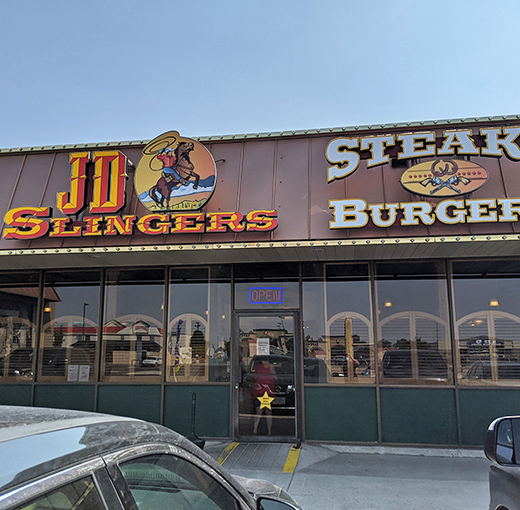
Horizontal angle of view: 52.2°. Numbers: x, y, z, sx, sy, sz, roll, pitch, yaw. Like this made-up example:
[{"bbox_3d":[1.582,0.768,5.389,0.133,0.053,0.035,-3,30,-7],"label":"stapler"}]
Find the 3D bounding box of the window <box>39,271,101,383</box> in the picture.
[{"bbox_3d":[-3.490,1.275,9.704,1.175,2.041,0.080,-2,-9,9],"label":"window"}]

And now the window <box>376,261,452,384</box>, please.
[{"bbox_3d":[2.540,1.115,8.781,1.189,2.041,0.080,-2,-9,9],"label":"window"}]

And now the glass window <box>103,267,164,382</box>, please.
[{"bbox_3d":[-2.289,1.243,9.520,1.174,2.041,0.080,-2,-9,9],"label":"glass window"}]

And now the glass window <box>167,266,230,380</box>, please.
[{"bbox_3d":[-1.088,1.211,9.336,1.178,2.041,0.080,-2,-9,9],"label":"glass window"}]

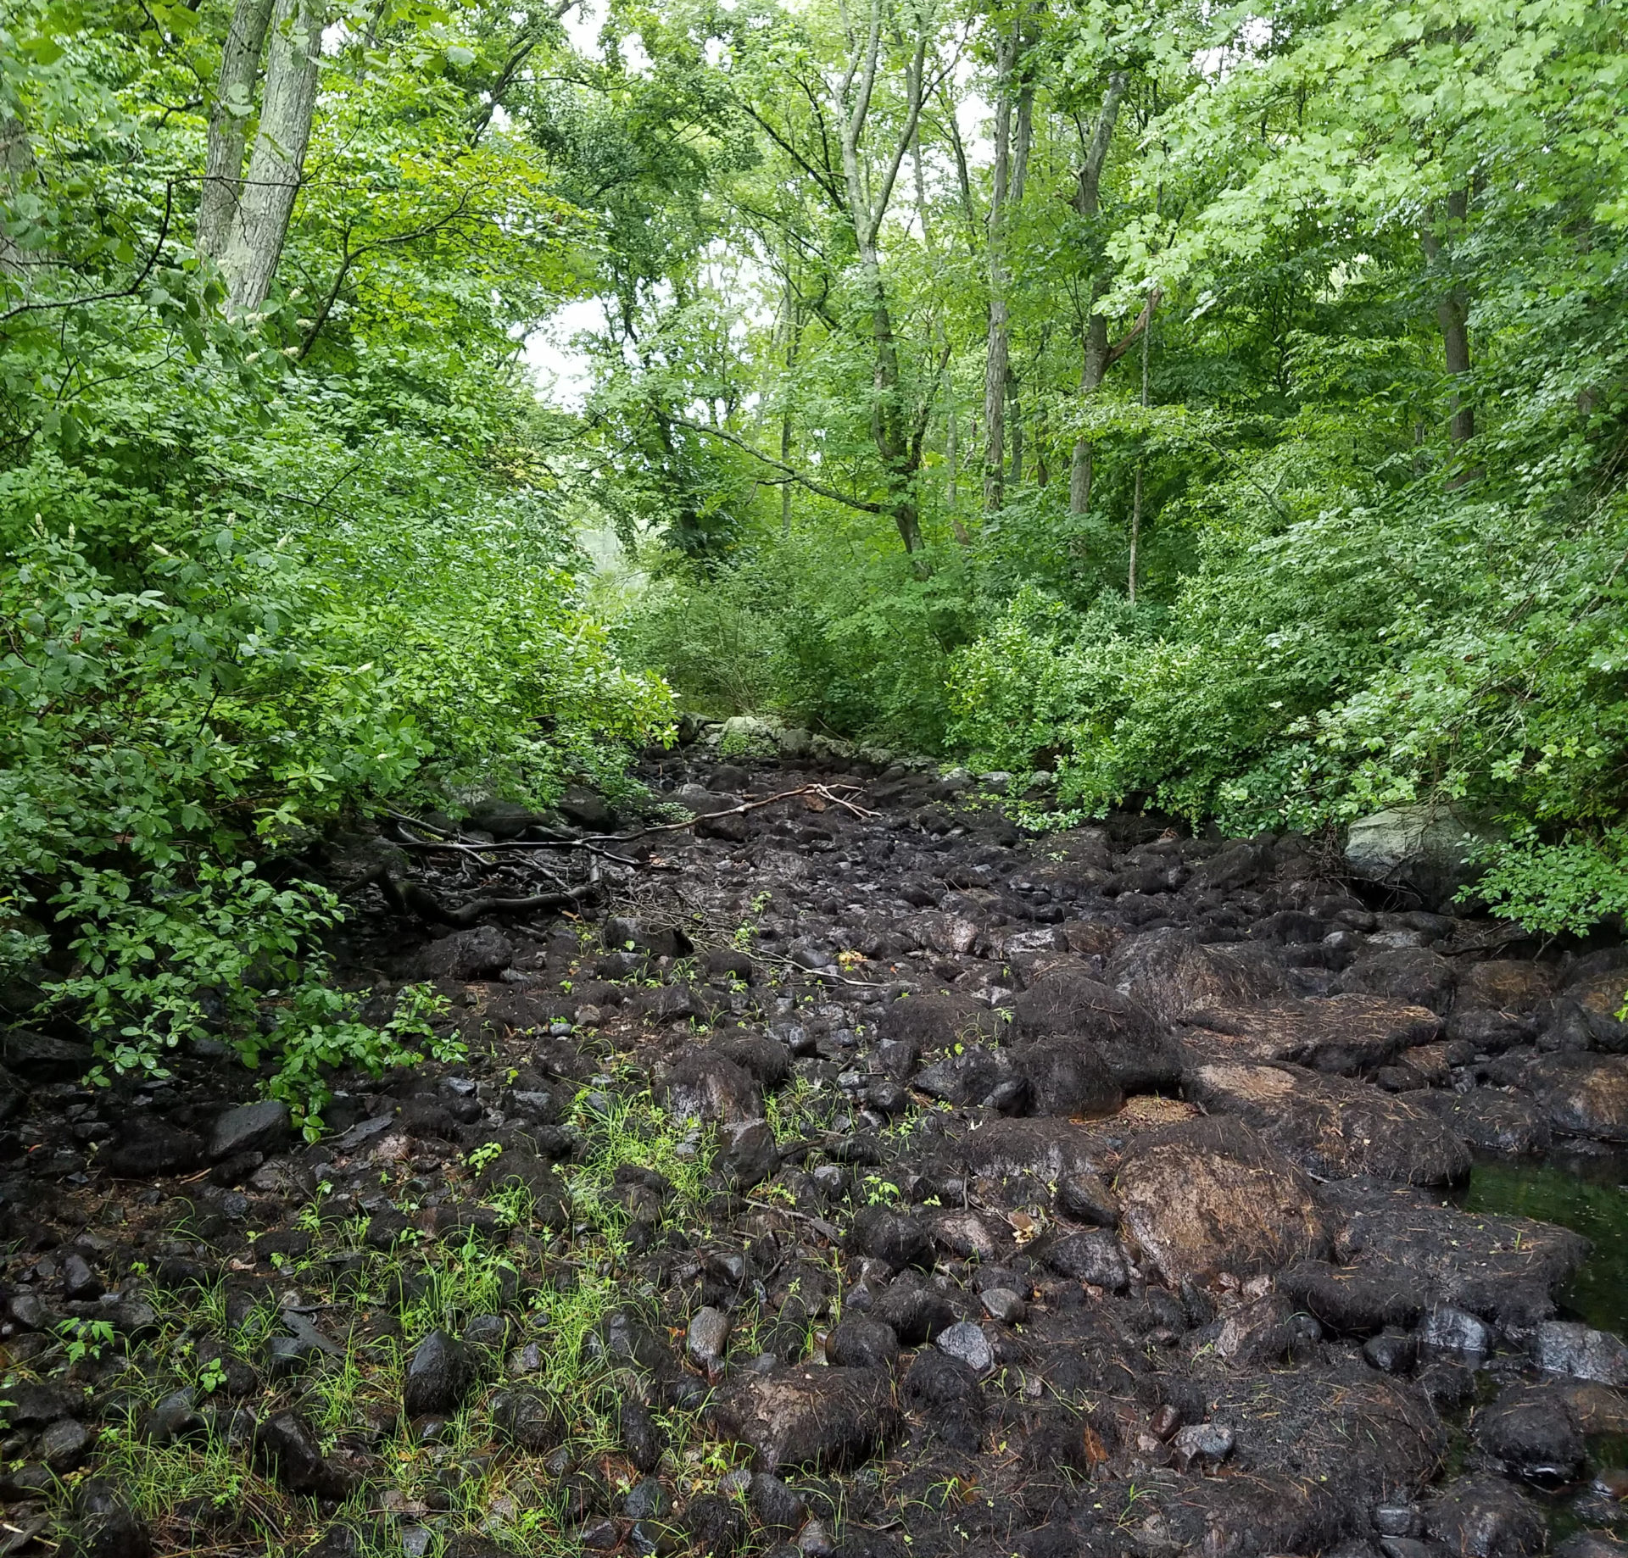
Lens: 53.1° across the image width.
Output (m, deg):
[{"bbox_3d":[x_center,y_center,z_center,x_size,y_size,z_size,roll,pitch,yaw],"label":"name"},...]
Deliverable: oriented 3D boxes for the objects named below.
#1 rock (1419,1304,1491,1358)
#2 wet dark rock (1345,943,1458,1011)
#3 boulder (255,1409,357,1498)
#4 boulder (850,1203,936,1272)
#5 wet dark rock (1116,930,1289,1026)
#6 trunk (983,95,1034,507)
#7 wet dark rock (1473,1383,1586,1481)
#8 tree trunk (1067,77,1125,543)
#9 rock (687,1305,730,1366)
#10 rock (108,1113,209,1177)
[{"bbox_3d":[1.434,1.235,3.644,0.156,0.114,0.109,0,4,0],"label":"rock"},{"bbox_3d":[2.481,0.834,6.891,0.455,0.273,0.364,0,4,0],"label":"wet dark rock"},{"bbox_3d":[-0.904,1.199,2.893,0.171,0.130,0.120,3,5,25],"label":"boulder"},{"bbox_3d":[0.189,1.123,3.994,0.206,0.140,0.186,1,5,0],"label":"boulder"},{"bbox_3d":[1.581,0.805,6.671,0.696,0.363,0.556,0,4,0],"label":"wet dark rock"},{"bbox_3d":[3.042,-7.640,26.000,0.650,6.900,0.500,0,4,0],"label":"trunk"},{"bbox_3d":[1.349,1.234,3.079,0.190,0.164,0.162,0,4,0],"label":"wet dark rock"},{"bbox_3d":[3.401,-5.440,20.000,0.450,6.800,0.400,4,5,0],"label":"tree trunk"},{"bbox_3d":[-0.220,1.155,3.380,0.091,0.116,0.109,0,4,0],"label":"rock"},{"bbox_3d":[-1.857,1.034,4.616,0.256,0.163,0.192,1,5,0],"label":"rock"}]

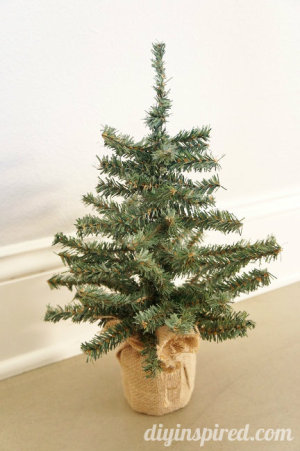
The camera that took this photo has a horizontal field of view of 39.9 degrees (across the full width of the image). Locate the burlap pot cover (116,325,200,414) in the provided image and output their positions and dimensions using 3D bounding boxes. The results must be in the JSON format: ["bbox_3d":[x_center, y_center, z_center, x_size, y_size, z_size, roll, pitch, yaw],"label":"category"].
[{"bbox_3d":[0.014,0.192,0.572,0.110,0.104,0.110,-1,24,0],"label":"burlap pot cover"}]

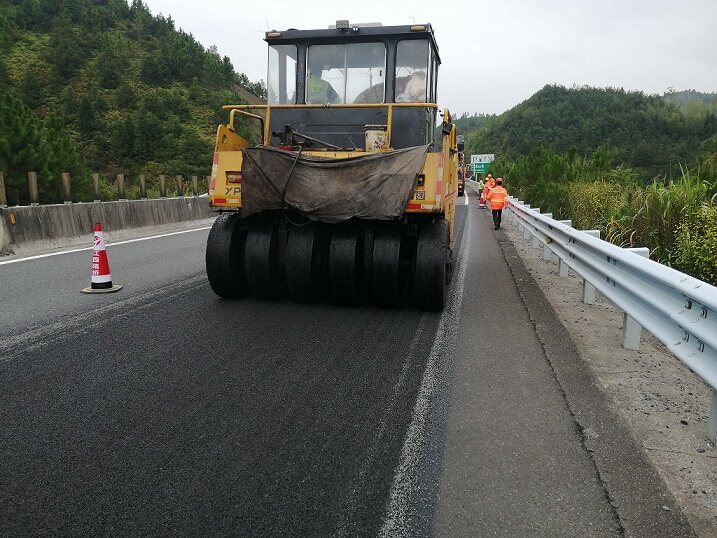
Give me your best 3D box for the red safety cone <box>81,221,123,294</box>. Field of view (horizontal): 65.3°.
[{"bbox_3d":[-3.489,-0.168,7.547,0.530,0.890,0.530,2,9,12],"label":"red safety cone"}]

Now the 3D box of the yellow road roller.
[{"bbox_3d":[0.065,-1.514,8.358,2.820,3.360,4.900,2,9,12],"label":"yellow road roller"}]

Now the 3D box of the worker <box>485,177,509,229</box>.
[{"bbox_3d":[4.526,-2.147,18.180,0.620,1.680,0.450,2,9,12],"label":"worker"}]

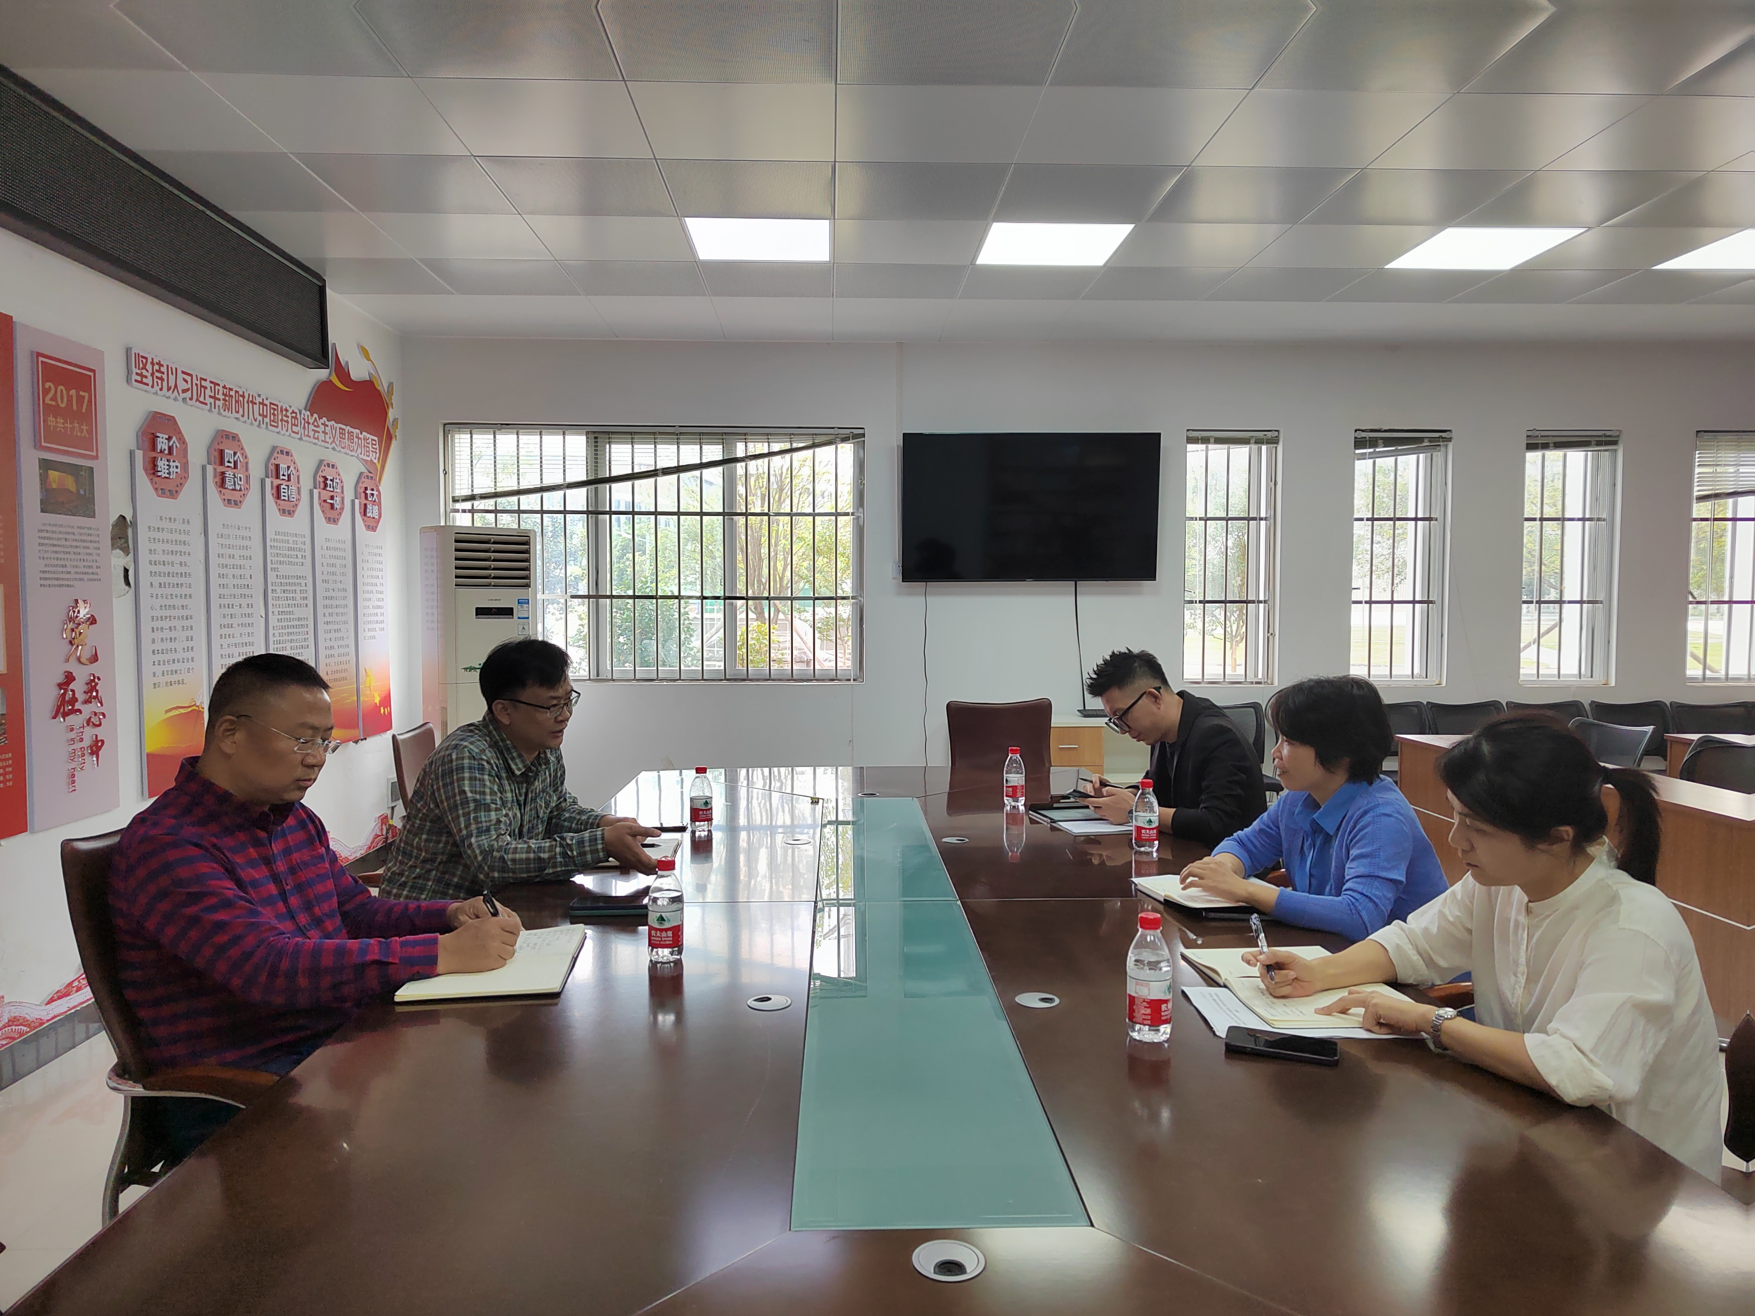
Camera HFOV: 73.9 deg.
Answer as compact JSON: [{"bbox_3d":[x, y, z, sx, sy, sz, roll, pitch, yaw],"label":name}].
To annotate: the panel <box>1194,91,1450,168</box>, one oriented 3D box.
[{"bbox_3d":[1.369,-1.664,3.659,0.600,0.025,0.600,0,3,-2],"label":"panel"}]

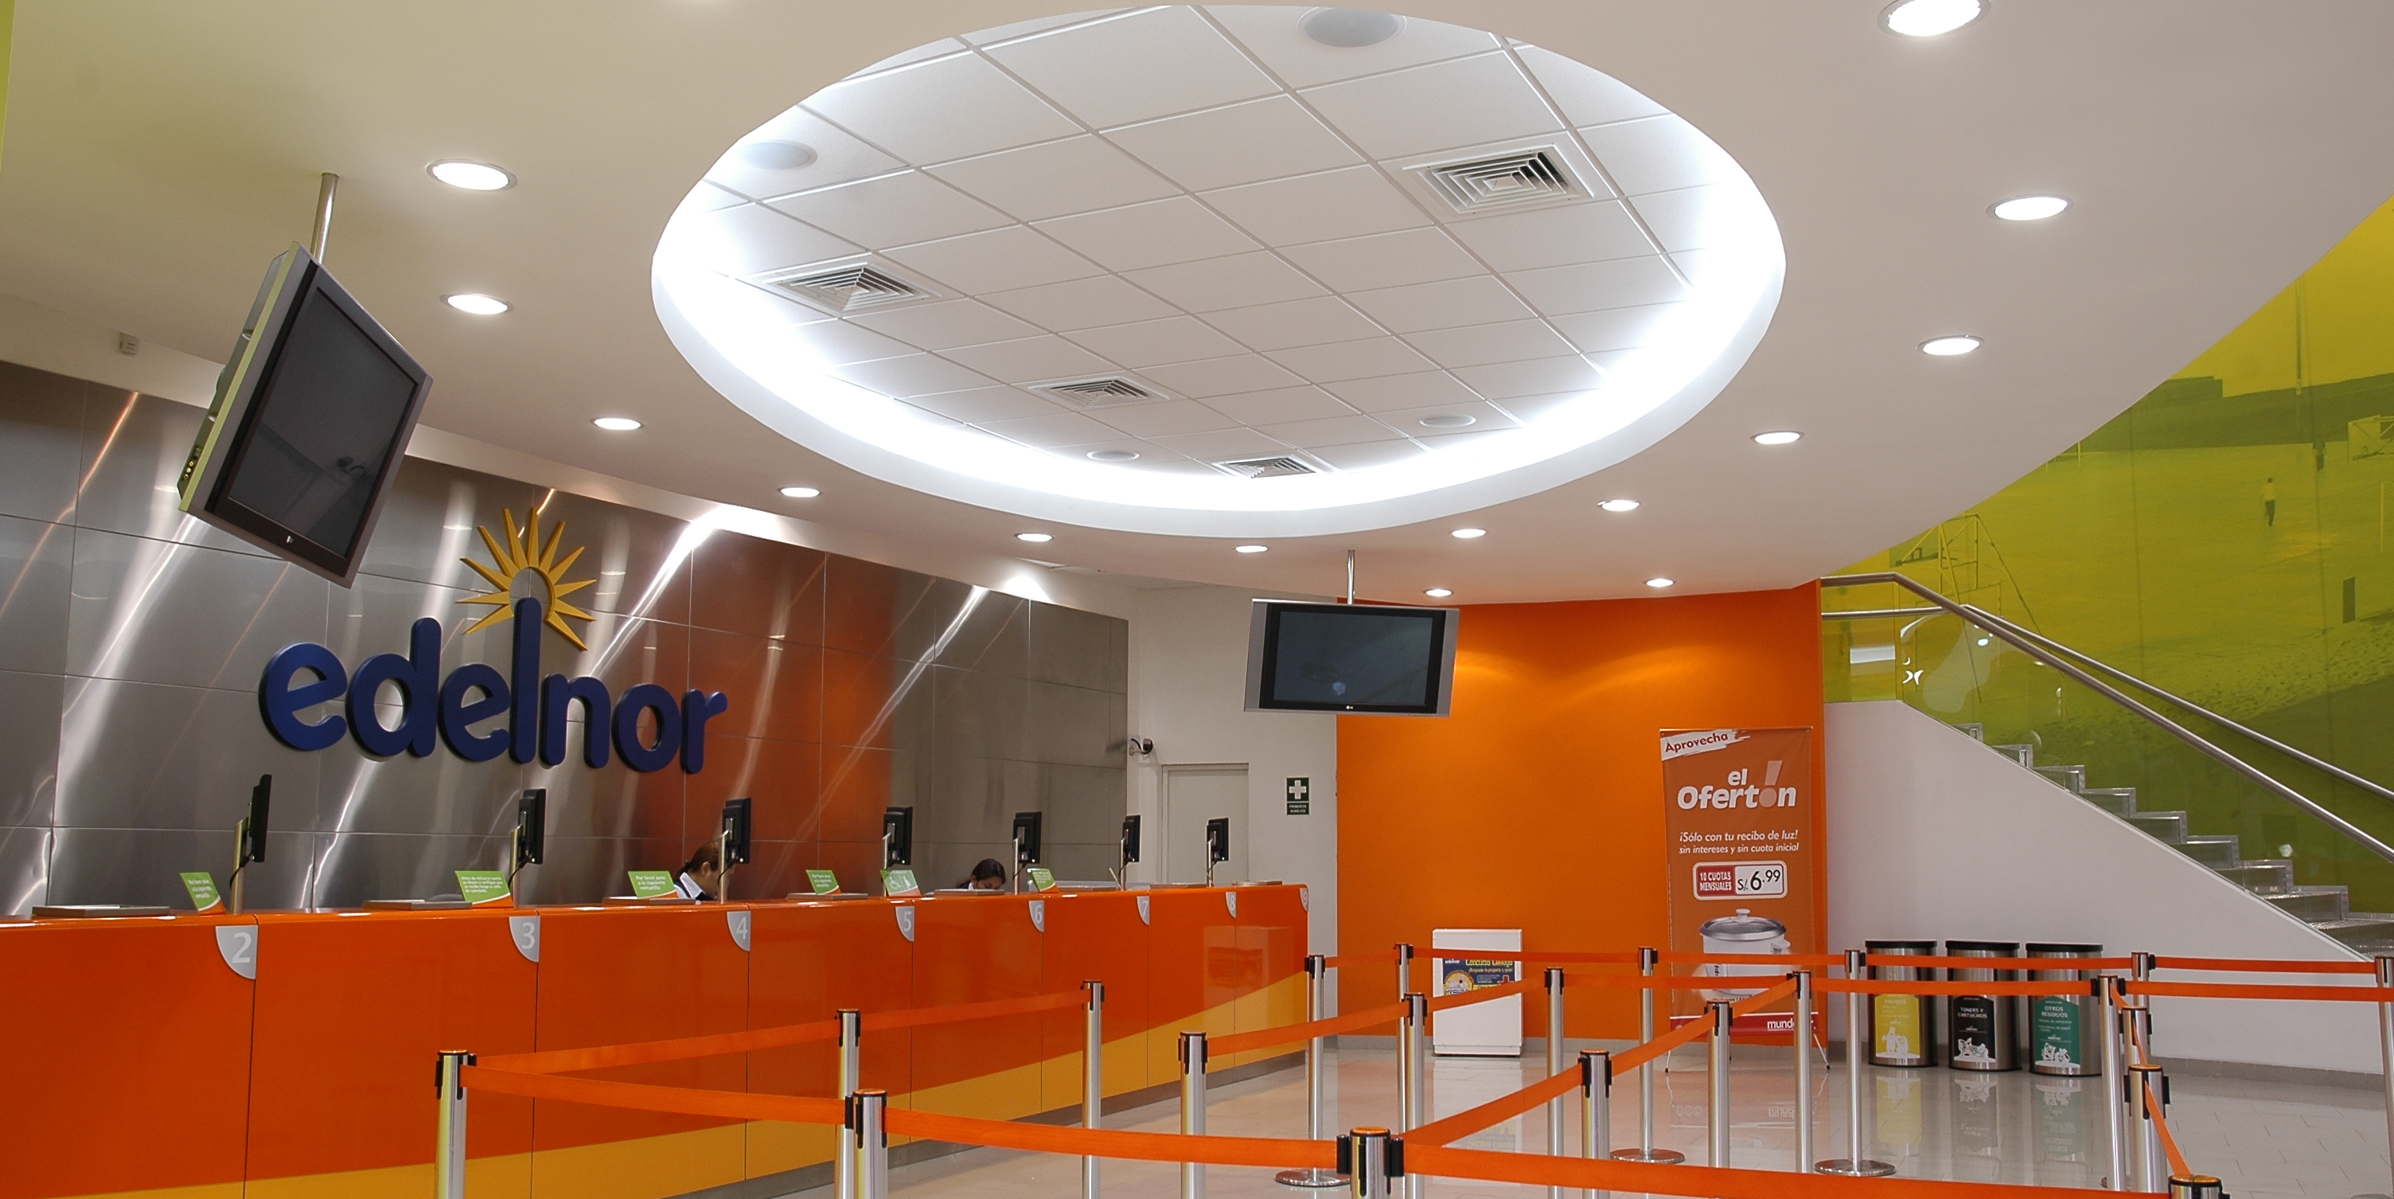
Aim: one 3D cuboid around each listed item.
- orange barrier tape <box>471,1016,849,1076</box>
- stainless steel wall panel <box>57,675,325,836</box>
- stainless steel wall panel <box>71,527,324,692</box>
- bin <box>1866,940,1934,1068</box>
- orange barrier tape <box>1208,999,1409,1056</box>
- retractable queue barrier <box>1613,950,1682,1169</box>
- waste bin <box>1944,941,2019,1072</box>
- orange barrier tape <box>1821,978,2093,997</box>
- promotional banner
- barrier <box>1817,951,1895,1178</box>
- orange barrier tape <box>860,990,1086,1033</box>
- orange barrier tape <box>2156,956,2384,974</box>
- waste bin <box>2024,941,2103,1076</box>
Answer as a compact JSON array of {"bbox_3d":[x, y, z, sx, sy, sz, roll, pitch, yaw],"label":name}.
[{"bbox_3d":[-1.395,1.204,4.832,0.015,0.057,1.272,-5,-9,31],"label":"orange barrier tape"},{"bbox_3d":[-4.358,0.699,7.815,0.030,0.619,1.188,-4,-9,27],"label":"stainless steel wall panel"},{"bbox_3d":[-4.364,0.086,7.897,0.030,0.618,1.185,-4,-9,27],"label":"stainless steel wall panel"},{"bbox_3d":[4.614,2.647,11.755,0.455,0.805,0.450,-5,-9,32],"label":"bin"},{"bbox_3d":[0.373,1.272,5.342,0.015,0.057,1.542,-4,-9,27],"label":"orange barrier tape"},{"bbox_3d":[2.203,2.214,8.761,0.356,0.990,0.356,-4,-9,27],"label":"retractable queue barrier"},{"bbox_3d":[5.421,2.802,12.409,0.470,0.856,0.455,-6,-10,35],"label":"waste bin"},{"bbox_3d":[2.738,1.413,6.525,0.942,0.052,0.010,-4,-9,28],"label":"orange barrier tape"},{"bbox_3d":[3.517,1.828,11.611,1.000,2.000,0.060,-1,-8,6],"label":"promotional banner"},{"bbox_3d":[2.930,2.062,8.036,0.348,0.957,0.348,-3,-8,19],"label":"barrier"},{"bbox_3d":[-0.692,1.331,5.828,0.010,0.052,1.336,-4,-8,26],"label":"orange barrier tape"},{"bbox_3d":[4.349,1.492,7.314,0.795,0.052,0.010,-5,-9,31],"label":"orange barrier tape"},{"bbox_3d":[5.848,2.759,12.129,0.470,0.856,0.455,-6,-10,35],"label":"waste bin"}]

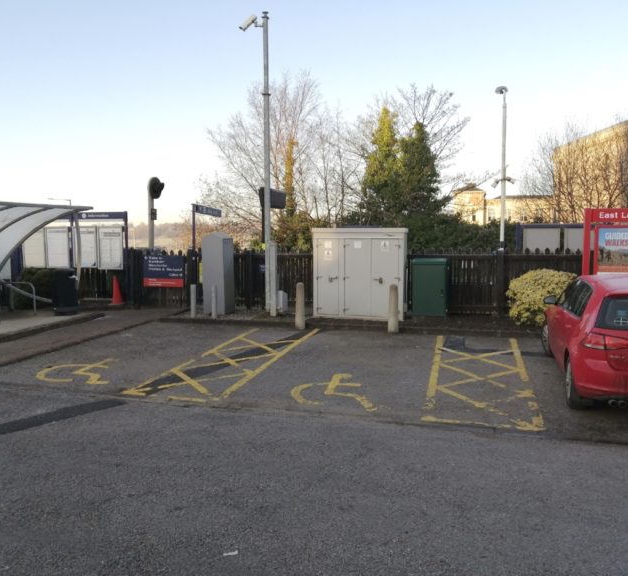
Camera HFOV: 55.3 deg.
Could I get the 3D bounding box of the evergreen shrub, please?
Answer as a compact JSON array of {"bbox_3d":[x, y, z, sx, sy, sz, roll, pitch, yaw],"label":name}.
[{"bbox_3d":[4.555,0.146,11.860,1.420,1.086,1.200,1,5,14],"label":"evergreen shrub"}]

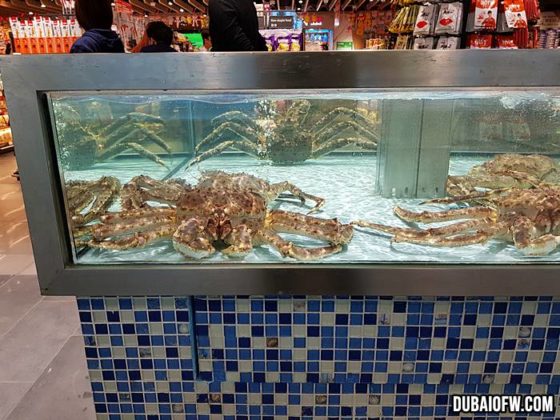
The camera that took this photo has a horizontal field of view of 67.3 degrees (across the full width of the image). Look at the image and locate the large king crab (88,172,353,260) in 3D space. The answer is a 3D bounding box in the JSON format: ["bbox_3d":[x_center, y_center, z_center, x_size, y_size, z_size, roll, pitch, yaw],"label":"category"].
[{"bbox_3d":[-0.126,-0.006,0.904,0.515,0.128,0.250,-1,17,-2],"label":"large king crab"}]

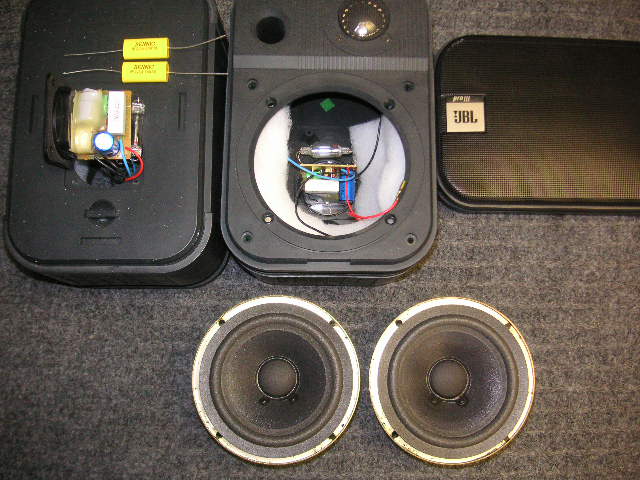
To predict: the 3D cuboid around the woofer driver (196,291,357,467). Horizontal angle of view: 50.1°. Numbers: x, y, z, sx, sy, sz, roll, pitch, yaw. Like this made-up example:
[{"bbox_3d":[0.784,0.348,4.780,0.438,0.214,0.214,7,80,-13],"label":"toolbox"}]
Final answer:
[{"bbox_3d":[-0.037,0.121,0.607,0.140,0.060,0.140,0,81,-1],"label":"woofer driver"}]

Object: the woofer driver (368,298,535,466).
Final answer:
[{"bbox_3d":[0.106,0.118,0.579,0.133,0.057,0.133,0,76,-1],"label":"woofer driver"}]

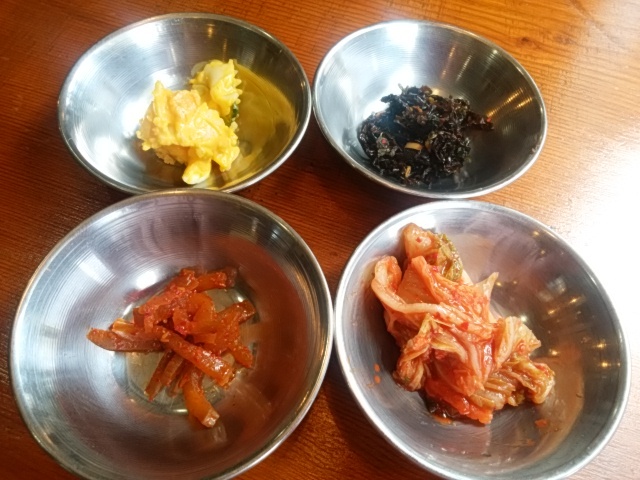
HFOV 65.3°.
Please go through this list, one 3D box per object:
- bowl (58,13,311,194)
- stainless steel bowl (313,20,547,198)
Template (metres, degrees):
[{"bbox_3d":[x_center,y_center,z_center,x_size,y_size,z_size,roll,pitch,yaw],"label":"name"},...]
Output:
[{"bbox_3d":[-0.065,-0.060,0.259,0.117,0.041,0.117,1,63,-3],"label":"bowl"},{"bbox_3d":[0.054,-0.060,0.268,0.117,0.041,0.117,1,63,-3],"label":"stainless steel bowl"}]

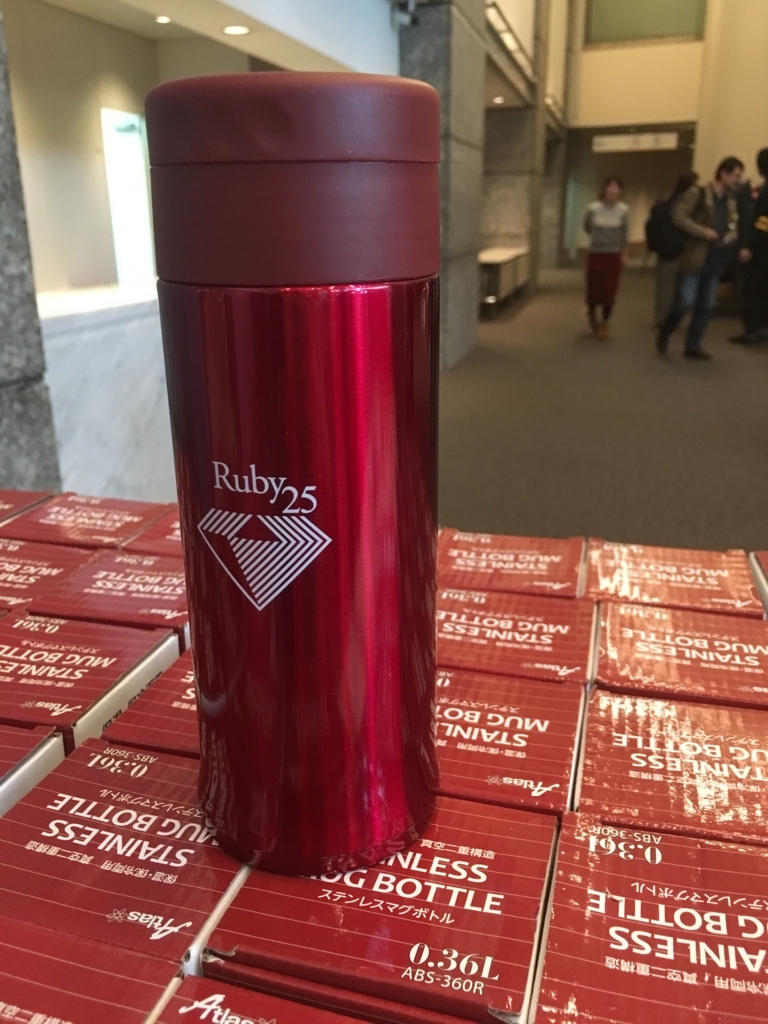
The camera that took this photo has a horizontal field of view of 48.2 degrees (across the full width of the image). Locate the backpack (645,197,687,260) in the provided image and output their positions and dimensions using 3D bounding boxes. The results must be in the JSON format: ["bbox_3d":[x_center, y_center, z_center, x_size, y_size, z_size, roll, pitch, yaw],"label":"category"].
[{"bbox_3d":[2.529,-2.520,7.626,0.330,0.500,0.250,-13,23,-33],"label":"backpack"}]

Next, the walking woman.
[{"bbox_3d":[2.309,-2.643,8.945,0.480,1.580,0.360,4,19,11],"label":"walking woman"}]

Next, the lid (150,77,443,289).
[{"bbox_3d":[-0.020,-0.074,0.195,0.065,0.039,0.065,0,19,0],"label":"lid"}]

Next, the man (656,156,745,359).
[{"bbox_3d":[2.777,-2.235,7.503,0.560,1.680,0.700,-13,23,-33],"label":"man"}]

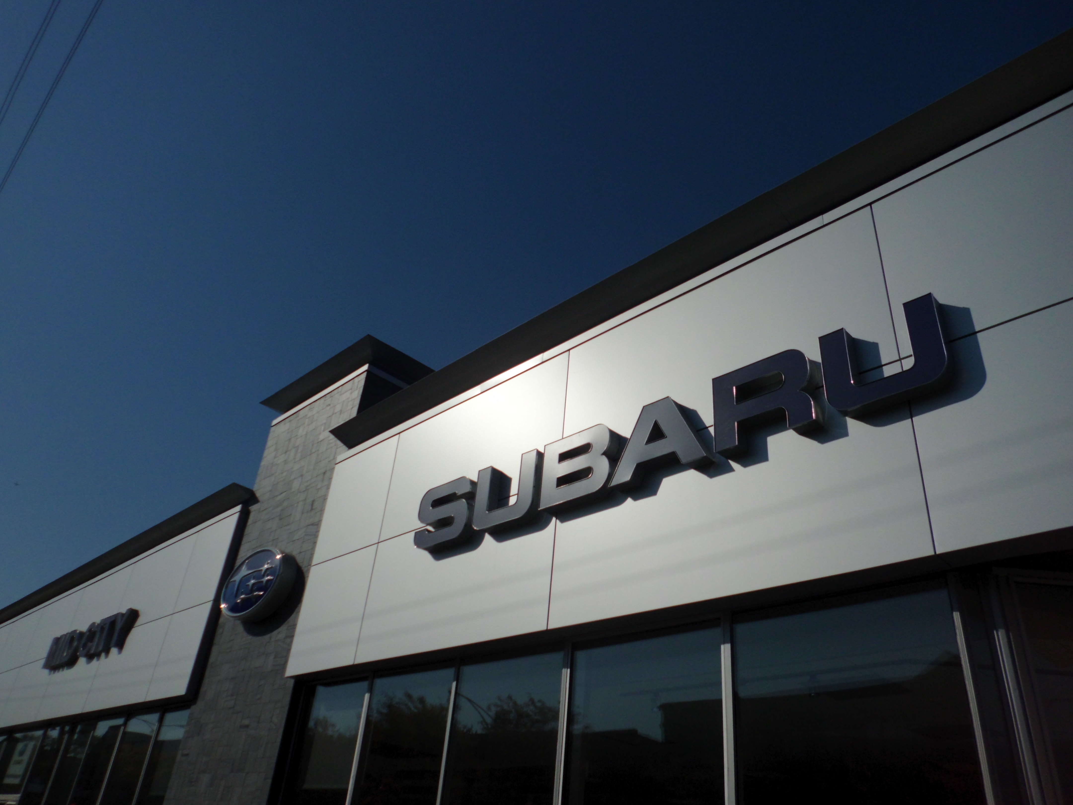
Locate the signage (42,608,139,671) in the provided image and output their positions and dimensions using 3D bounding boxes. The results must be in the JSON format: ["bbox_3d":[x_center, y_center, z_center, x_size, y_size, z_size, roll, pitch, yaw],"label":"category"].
[{"bbox_3d":[-7.478,3.985,13.415,0.125,0.548,3.694,30,-39,-35],"label":"signage"}]

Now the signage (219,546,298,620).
[{"bbox_3d":[-3.370,2.212,9.779,0.228,0.818,1.444,30,-39,-35],"label":"signage"}]

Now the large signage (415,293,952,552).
[{"bbox_3d":[0.618,0.390,6.071,0.125,0.585,4.802,30,-39,-35],"label":"large signage"}]

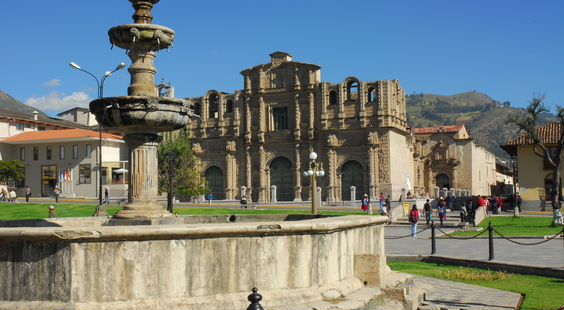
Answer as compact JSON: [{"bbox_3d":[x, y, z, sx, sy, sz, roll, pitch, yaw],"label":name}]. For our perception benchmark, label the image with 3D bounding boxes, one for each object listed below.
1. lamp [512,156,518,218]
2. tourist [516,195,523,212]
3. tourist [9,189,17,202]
[{"bbox_3d":[16.145,2.126,46.500,0.480,4.322,0.480,-1,-4,0],"label":"lamp"},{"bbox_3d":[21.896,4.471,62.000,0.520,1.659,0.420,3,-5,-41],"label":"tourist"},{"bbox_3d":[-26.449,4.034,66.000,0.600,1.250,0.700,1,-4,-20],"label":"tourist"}]

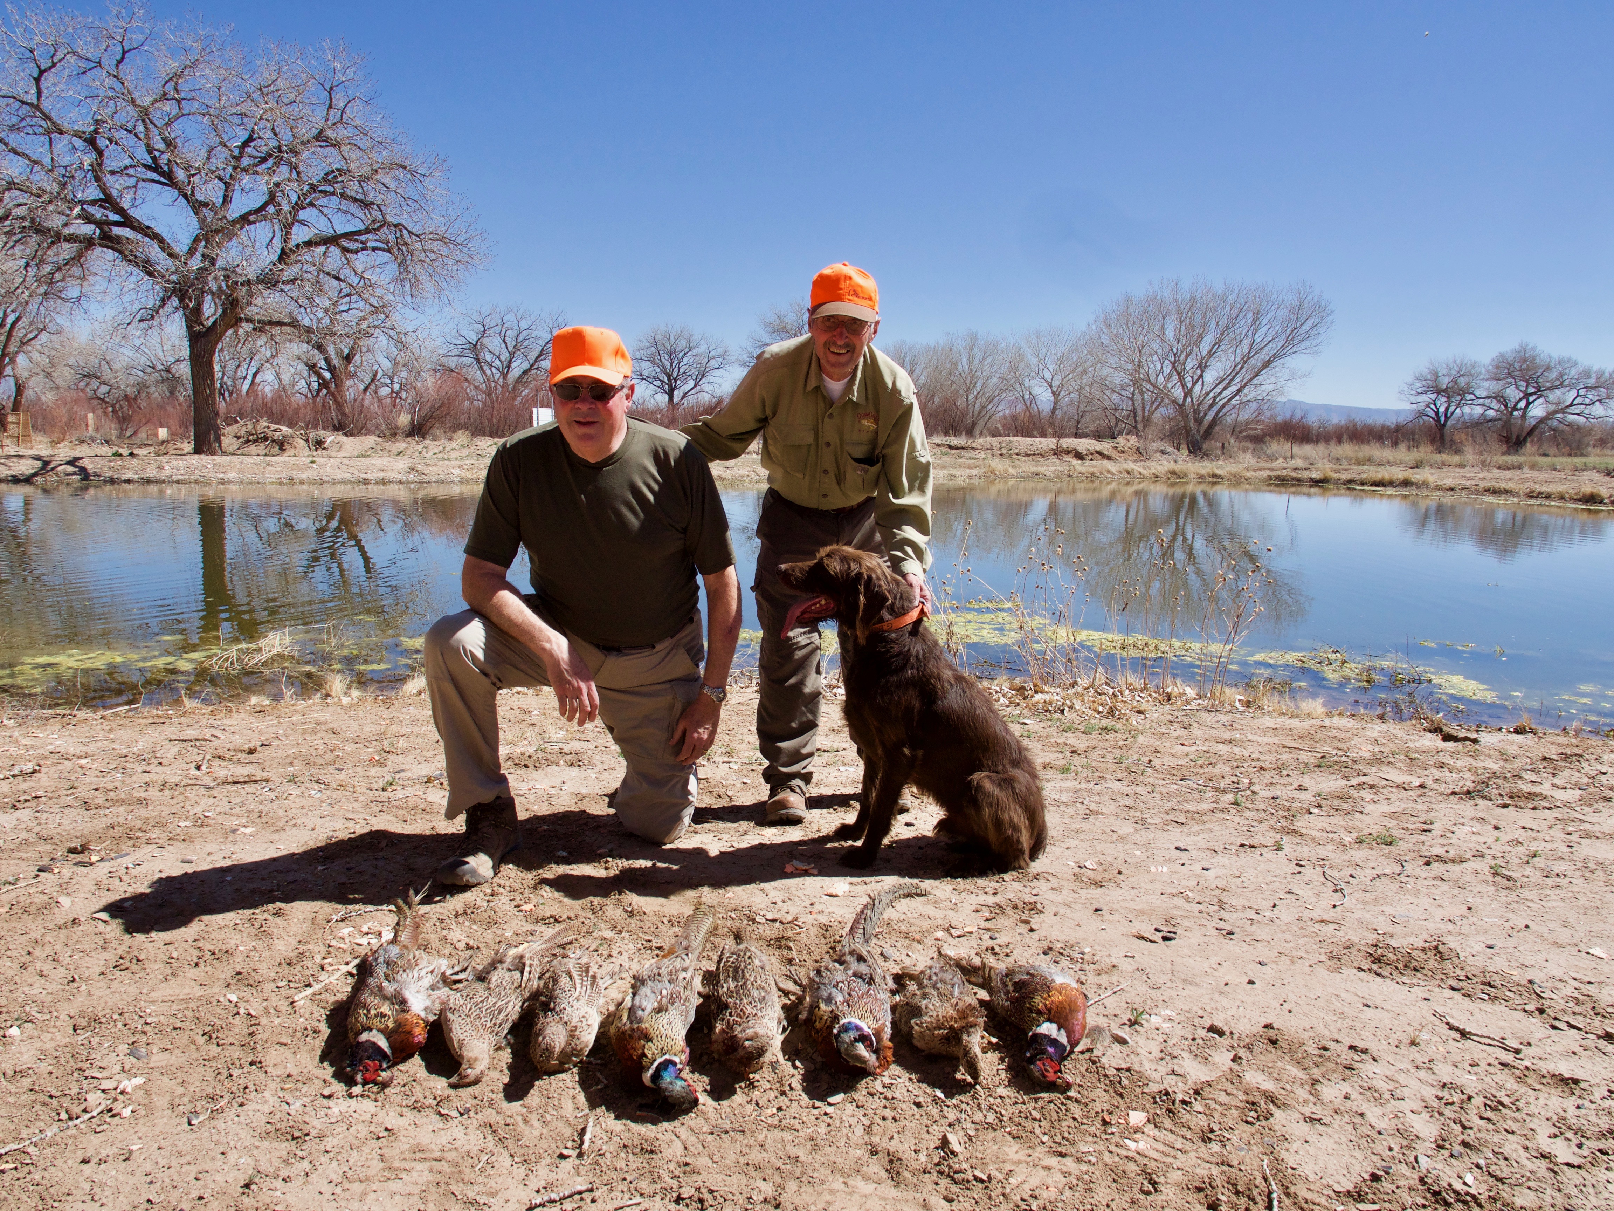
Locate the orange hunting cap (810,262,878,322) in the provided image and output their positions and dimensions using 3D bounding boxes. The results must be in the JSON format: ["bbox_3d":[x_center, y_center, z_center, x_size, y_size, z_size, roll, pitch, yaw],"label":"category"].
[{"bbox_3d":[0.090,-0.768,2.744,0.175,0.138,0.265,-1,21,-5],"label":"orange hunting cap"}]

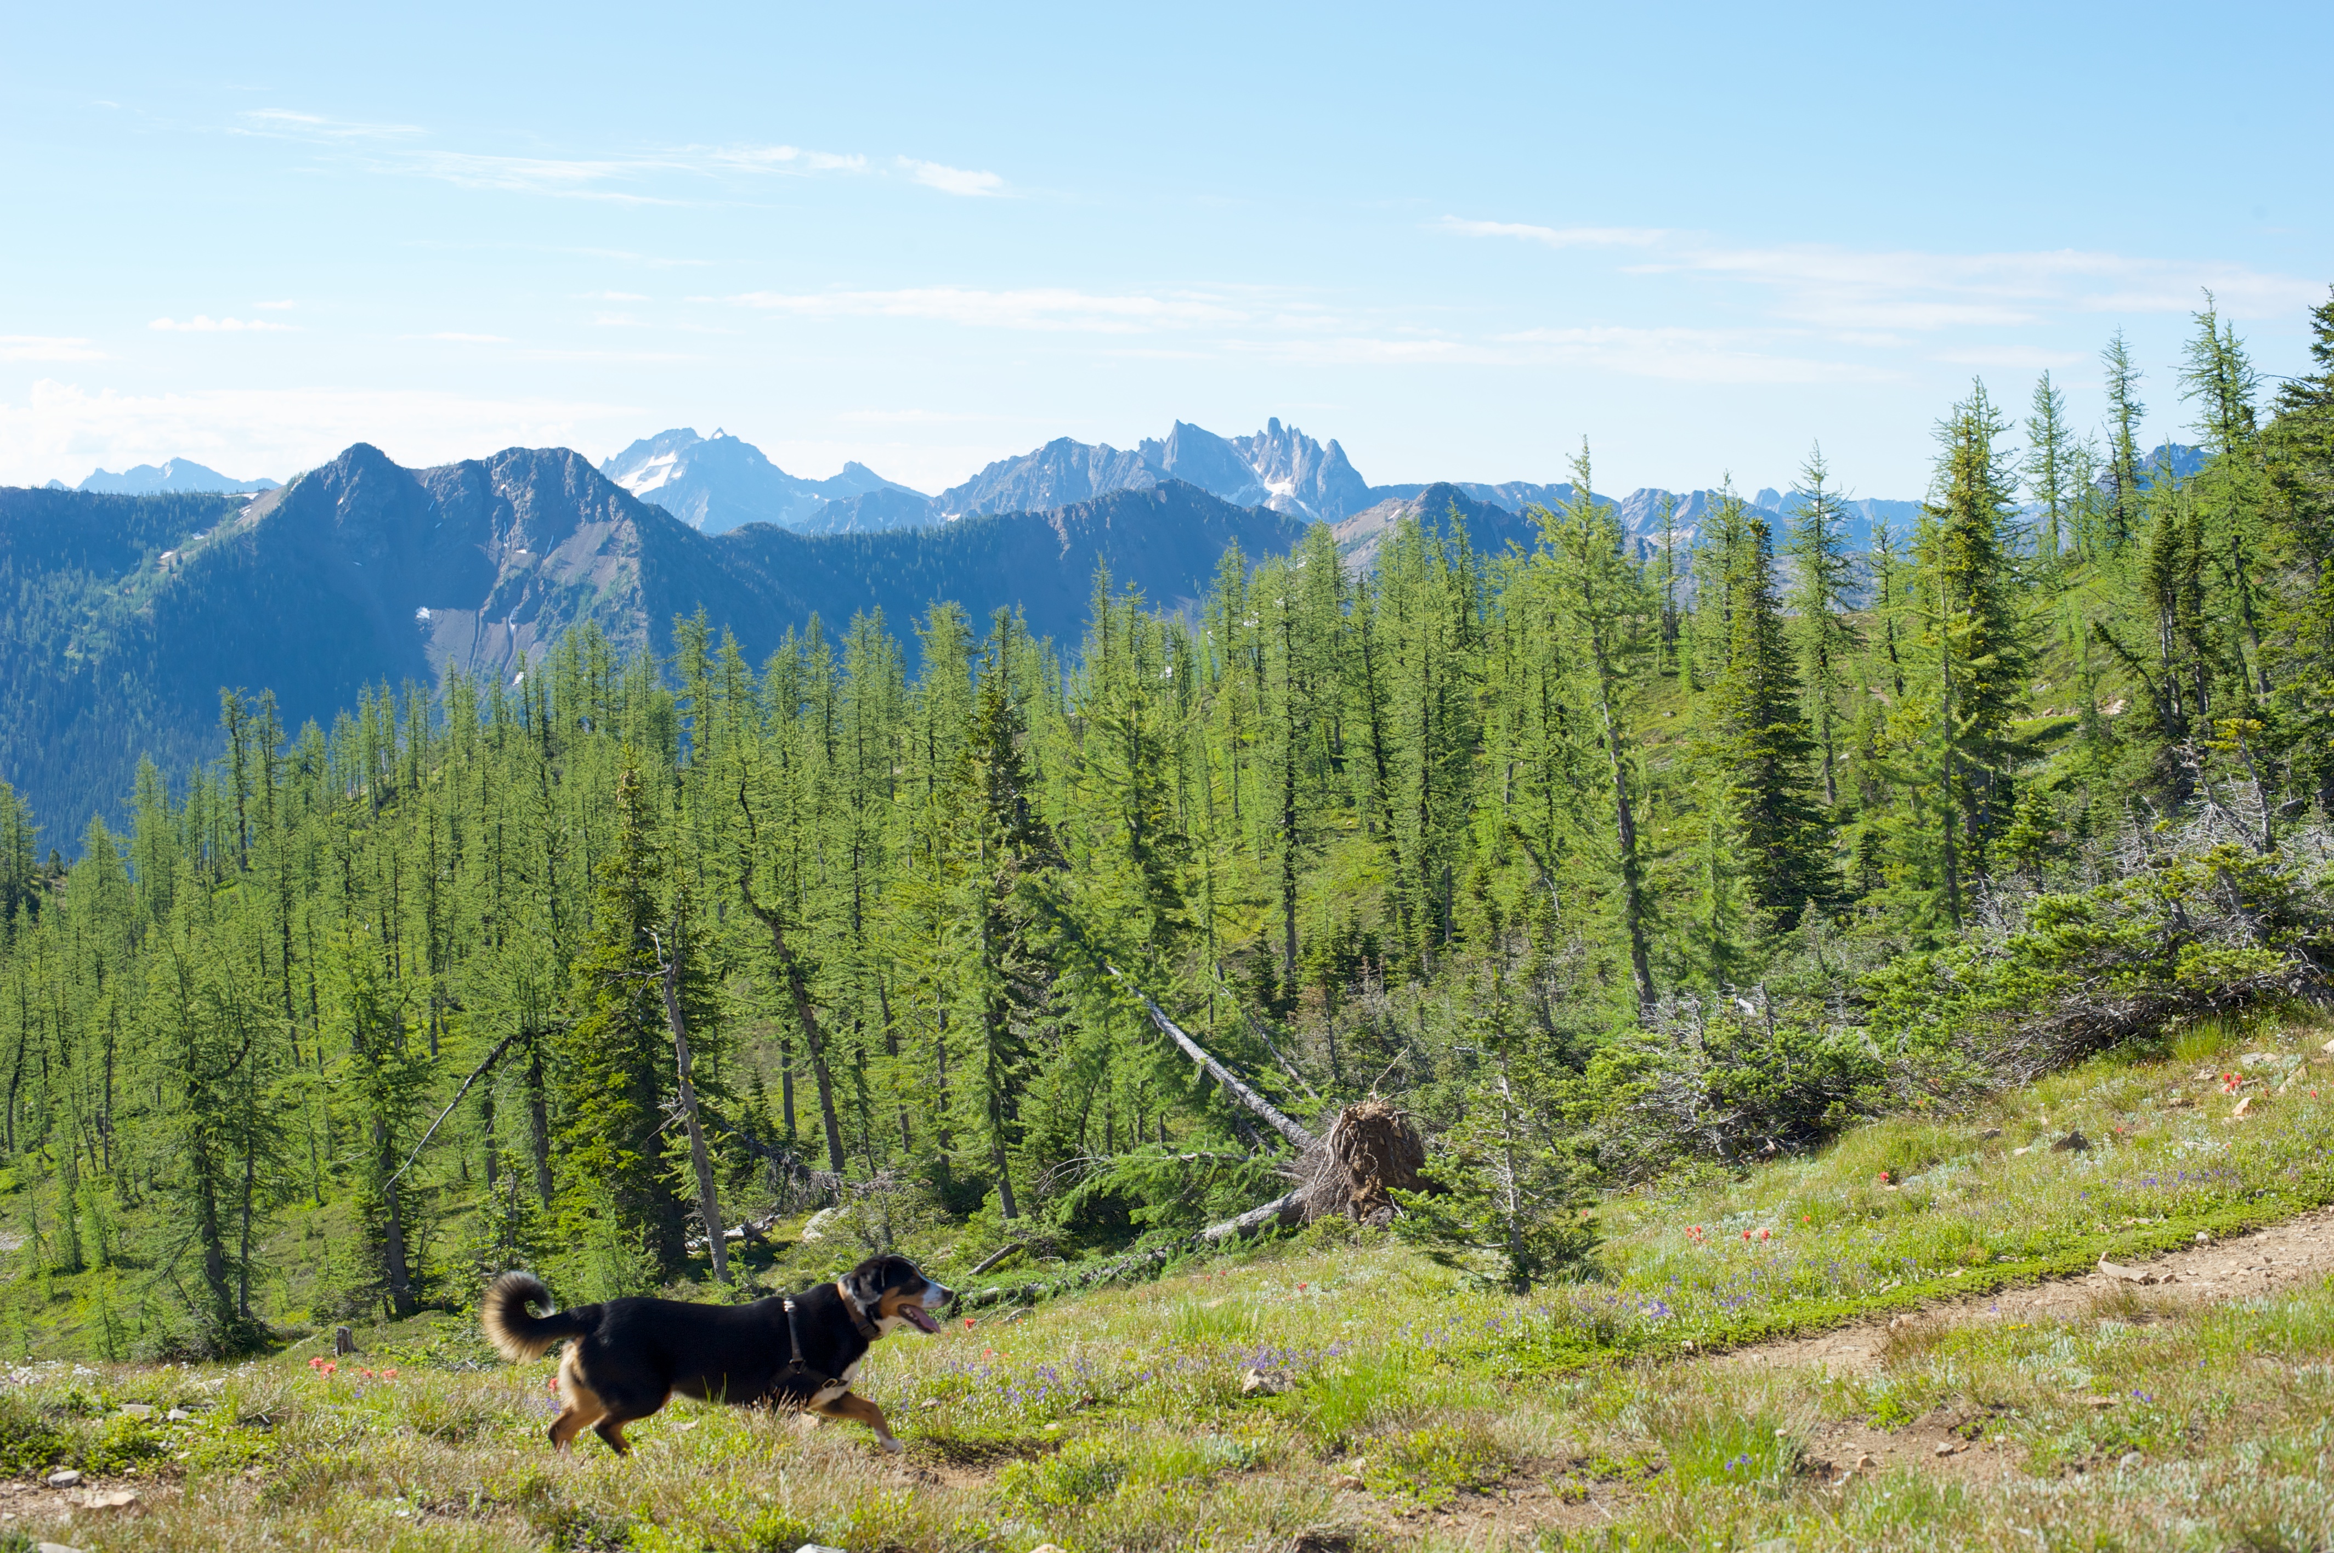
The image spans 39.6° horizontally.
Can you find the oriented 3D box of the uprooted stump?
[{"bbox_3d":[1.319,2.618,22.000,0.780,0.860,0.550,-3,5,-30],"label":"uprooted stump"}]

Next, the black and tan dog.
[{"bbox_3d":[-1.073,1.376,7.700,1.060,0.460,0.280,0,4,-6],"label":"black and tan dog"}]

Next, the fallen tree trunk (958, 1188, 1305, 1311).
[{"bbox_3d":[-0.311,3.315,22.650,2.850,0.280,0.280,-18,-3,23],"label":"fallen tree trunk"}]

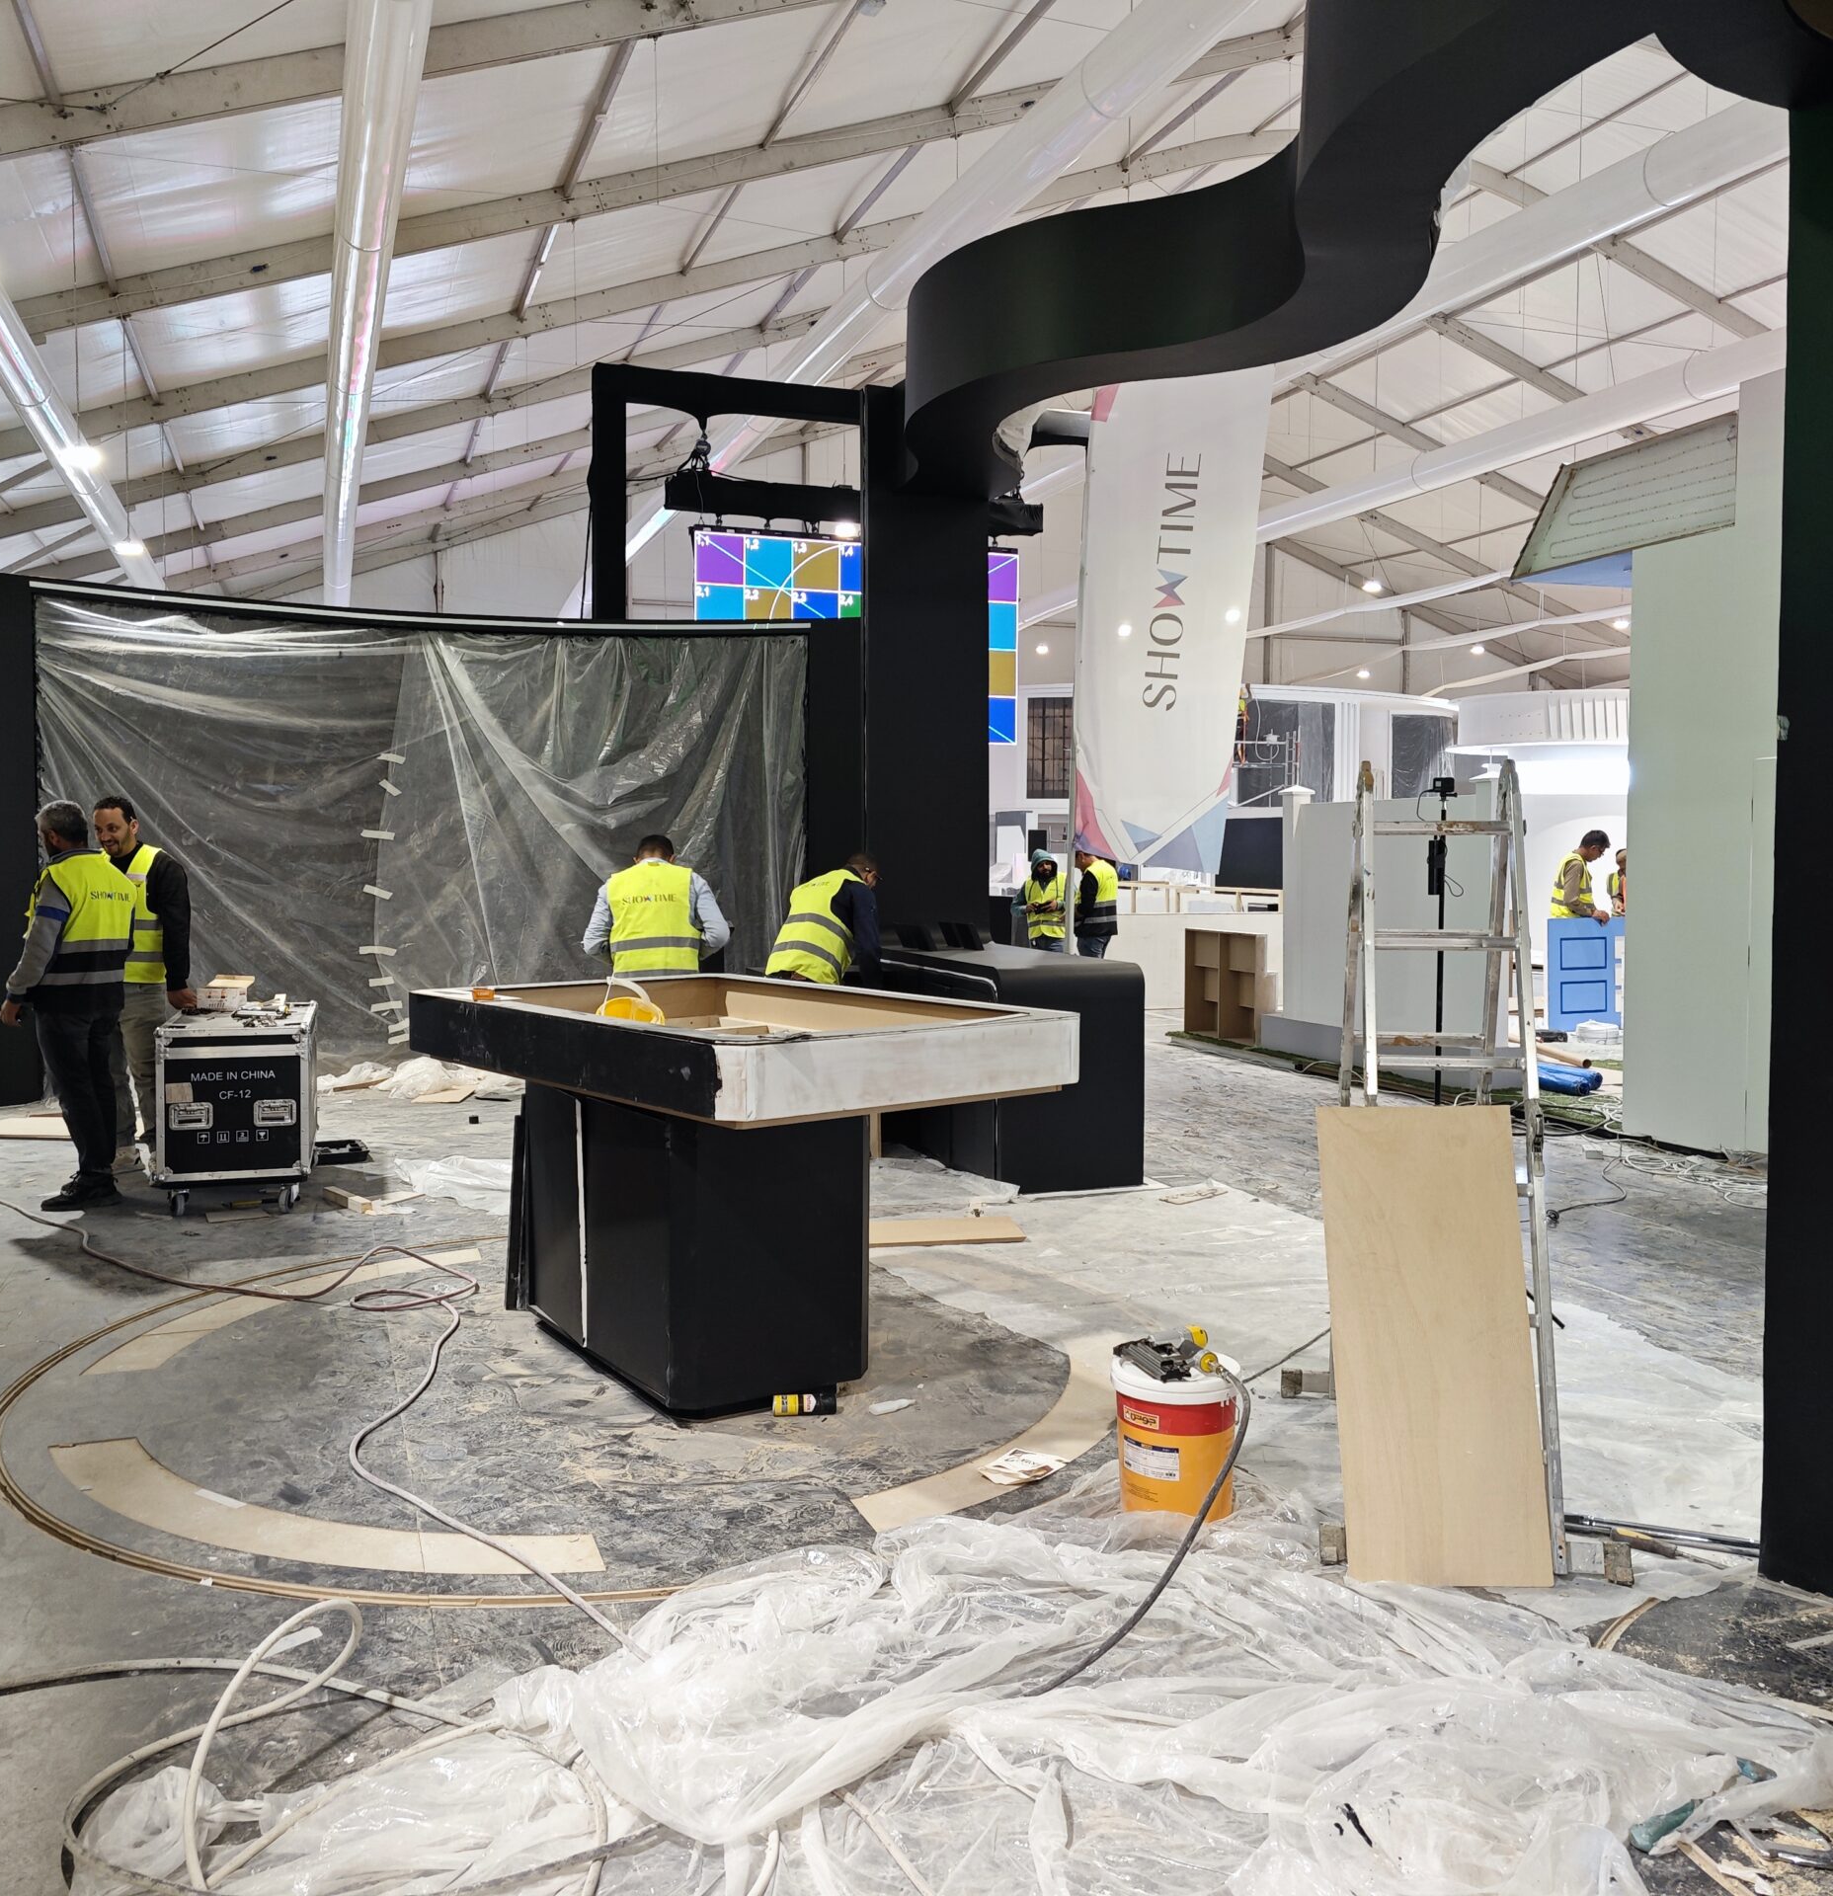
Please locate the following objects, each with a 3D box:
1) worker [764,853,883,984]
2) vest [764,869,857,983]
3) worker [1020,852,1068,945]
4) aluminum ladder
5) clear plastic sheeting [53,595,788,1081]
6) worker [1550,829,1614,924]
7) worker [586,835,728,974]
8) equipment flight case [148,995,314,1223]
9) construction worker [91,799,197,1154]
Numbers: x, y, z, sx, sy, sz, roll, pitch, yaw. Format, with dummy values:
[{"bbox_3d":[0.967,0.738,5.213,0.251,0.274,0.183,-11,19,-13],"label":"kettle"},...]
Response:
[{"bbox_3d":[-0.488,0.279,8.772,0.620,1.530,0.520,-2,3,-38],"label":"worker"},{"bbox_3d":[-0.540,-0.113,8.754,0.330,0.580,0.470,26,-14,-35],"label":"vest"},{"bbox_3d":[1.173,-0.102,15.712,0.540,1.650,0.420,0,3,-6],"label":"worker"},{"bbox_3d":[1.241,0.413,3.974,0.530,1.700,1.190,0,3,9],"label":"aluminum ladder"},{"bbox_3d":[-3.290,-0.665,11.780,5.050,3.140,0.620,-1,3,-20],"label":"clear plastic sheeting"},{"bbox_3d":[5.899,-0.154,14.909,0.520,1.760,0.500,1,3,18],"label":"worker"},{"bbox_3d":[-1.299,0.252,8.421,0.720,1.620,0.500,0,3,-5],"label":"worker"},{"bbox_3d":[-3.057,0.705,7.638,0.590,0.795,1.200,-1,3,-18],"label":"equipment flight case"},{"bbox_3d":[-3.740,0.176,8.117,0.520,1.800,0.380,0,3,10],"label":"construction worker"}]

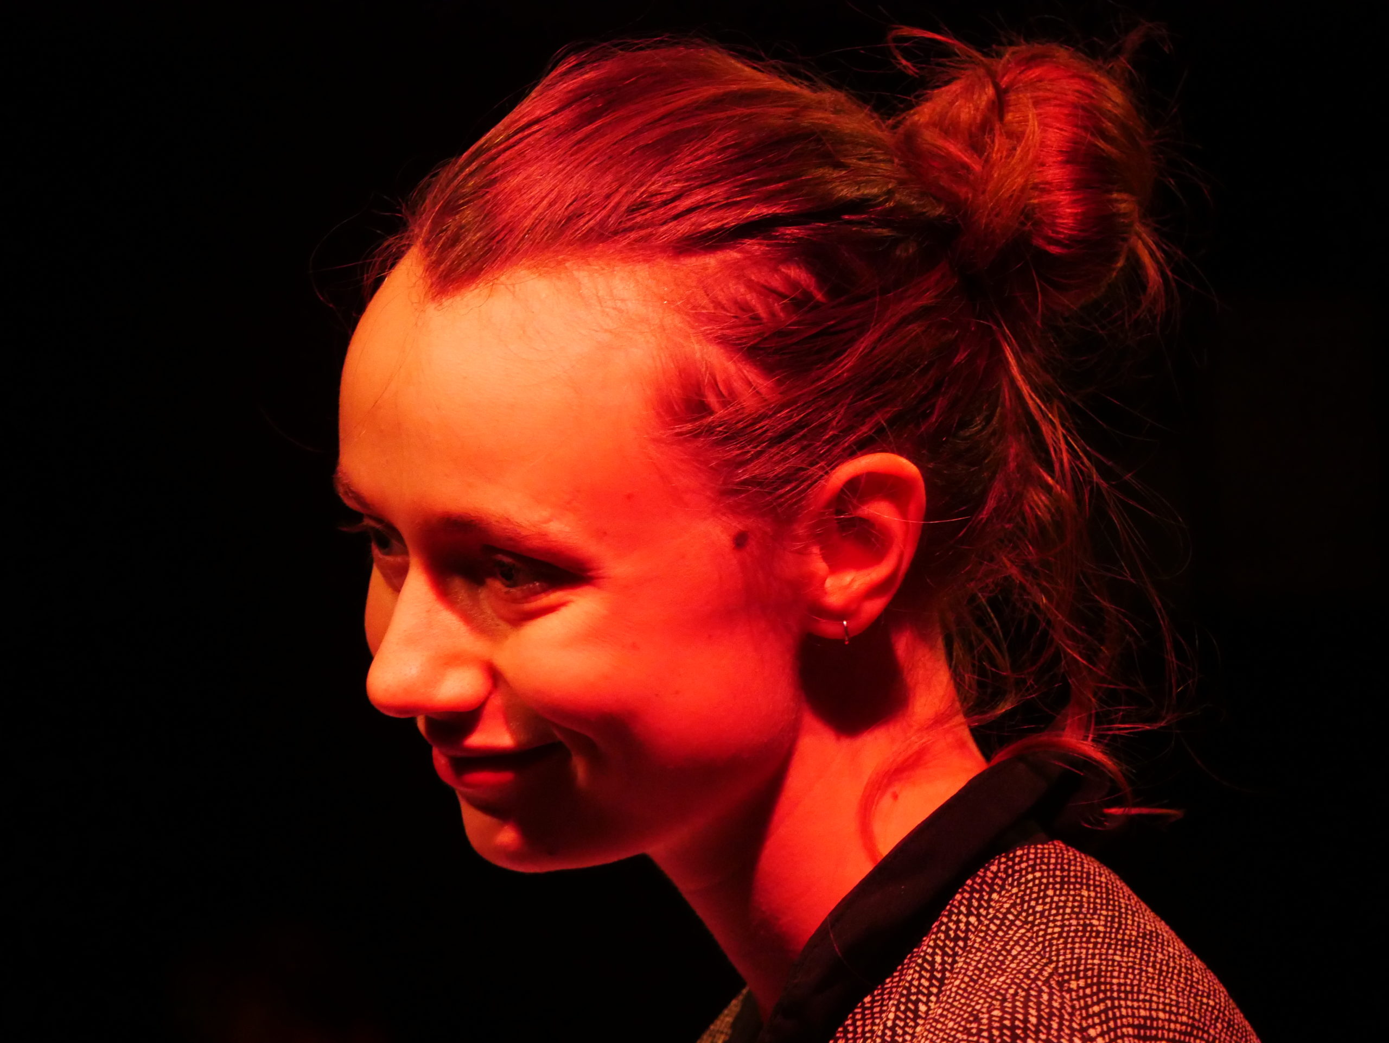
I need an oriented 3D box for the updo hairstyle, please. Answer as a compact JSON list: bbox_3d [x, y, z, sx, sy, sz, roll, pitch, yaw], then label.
[{"bbox_3d":[0.033,-0.029,2.930,0.285,0.255,0.170,-11,14,-36],"label":"updo hairstyle"}]

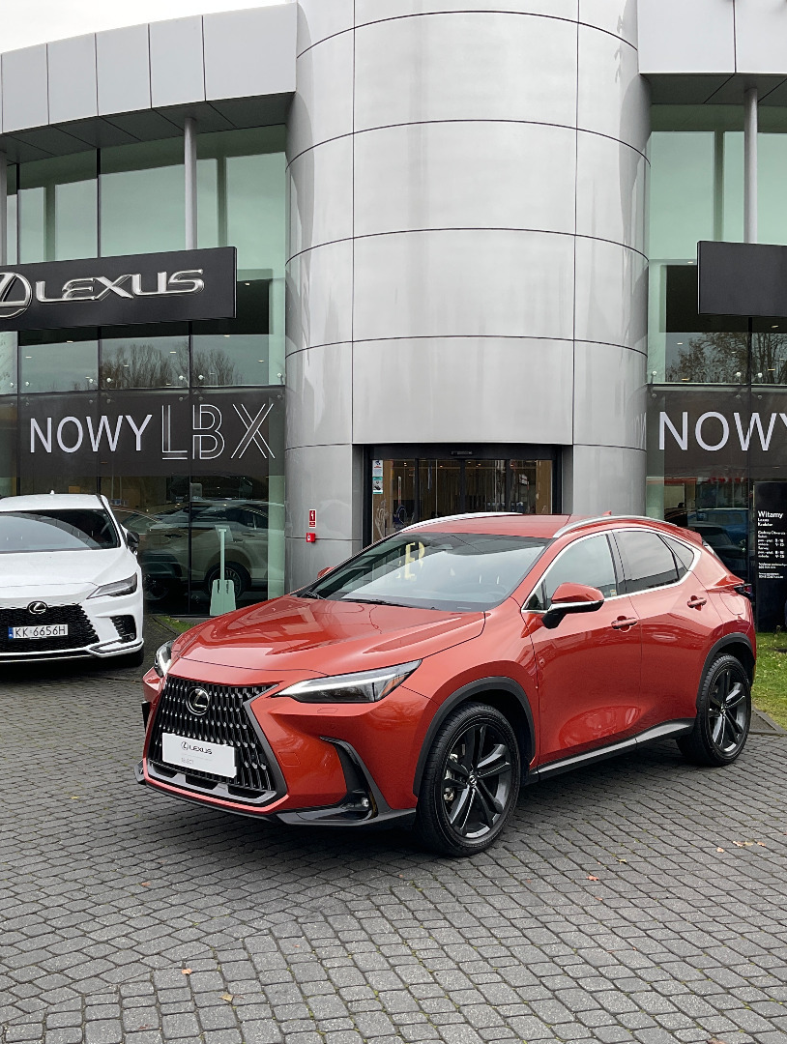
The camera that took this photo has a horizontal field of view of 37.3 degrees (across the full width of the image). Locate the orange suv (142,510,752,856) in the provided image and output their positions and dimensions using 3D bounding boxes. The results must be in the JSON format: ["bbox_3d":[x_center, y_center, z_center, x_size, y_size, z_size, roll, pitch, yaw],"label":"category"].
[{"bbox_3d":[0.600,0.767,7.153,1.900,1.655,4.660,1,1,41],"label":"orange suv"}]

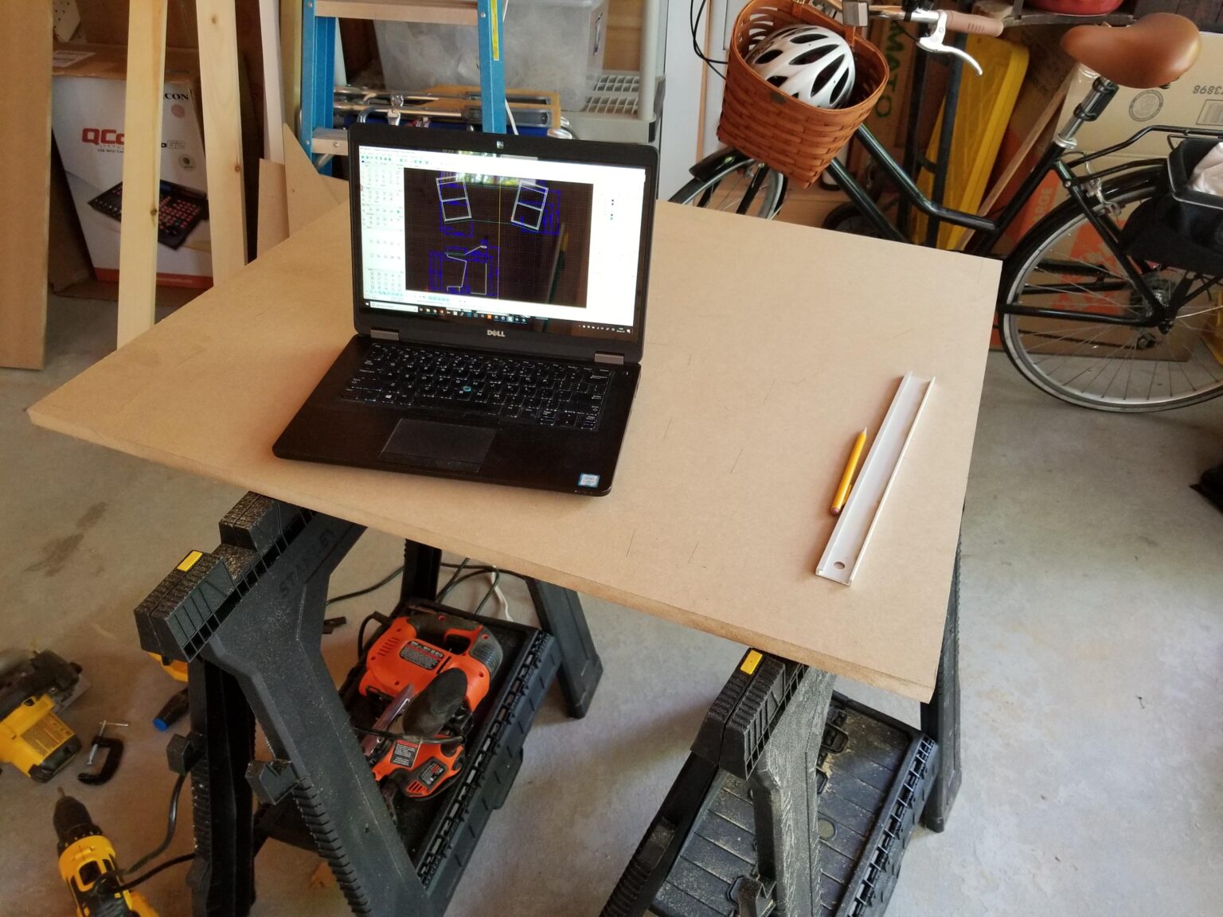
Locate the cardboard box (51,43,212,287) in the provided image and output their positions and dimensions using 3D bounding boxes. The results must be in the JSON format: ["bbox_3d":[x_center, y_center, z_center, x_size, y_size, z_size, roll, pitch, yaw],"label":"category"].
[{"bbox_3d":[-1.380,-0.911,2.878,0.437,0.617,0.396,4,35,2],"label":"cardboard box"}]

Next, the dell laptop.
[{"bbox_3d":[-0.141,-0.157,0.918,0.334,0.234,0.300,6,39,7],"label":"dell laptop"}]

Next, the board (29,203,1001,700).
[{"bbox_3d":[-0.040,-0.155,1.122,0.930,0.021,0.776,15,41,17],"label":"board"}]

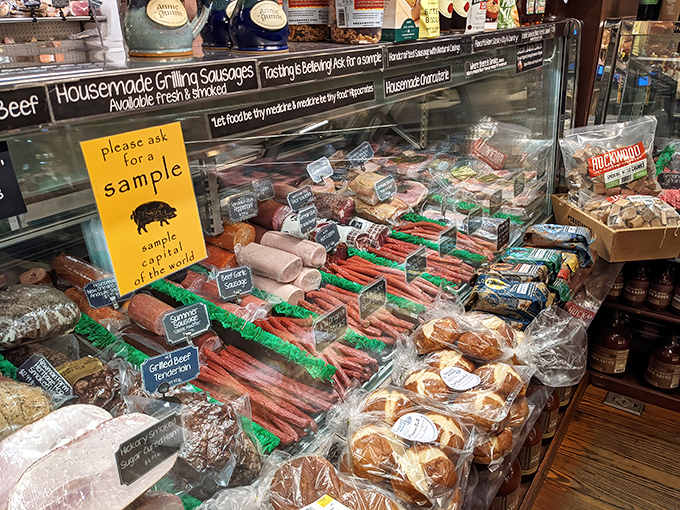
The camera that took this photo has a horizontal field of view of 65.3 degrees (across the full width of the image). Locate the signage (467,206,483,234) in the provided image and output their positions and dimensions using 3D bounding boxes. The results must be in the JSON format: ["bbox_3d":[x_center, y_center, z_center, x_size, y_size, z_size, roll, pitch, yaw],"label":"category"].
[{"bbox_3d":[0.368,-0.094,1.437,0.005,0.056,0.089,8,22,36],"label":"signage"}]

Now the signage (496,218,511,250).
[{"bbox_3d":[0.471,-0.059,1.520,0.006,0.077,0.100,10,26,34],"label":"signage"}]

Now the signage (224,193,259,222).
[{"bbox_3d":[-0.241,-0.119,1.338,0.005,0.056,0.089,8,22,38],"label":"signage"}]

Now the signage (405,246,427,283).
[{"bbox_3d":[0.202,0.028,1.400,0.006,0.074,0.099,14,28,38],"label":"signage"}]

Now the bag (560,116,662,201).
[{"bbox_3d":[1.012,-0.349,1.980,0.330,0.330,0.110,2,18,17],"label":"bag"}]

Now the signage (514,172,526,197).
[{"bbox_3d":[0.631,-0.243,1.860,0.006,0.073,0.097,14,28,37],"label":"signage"}]

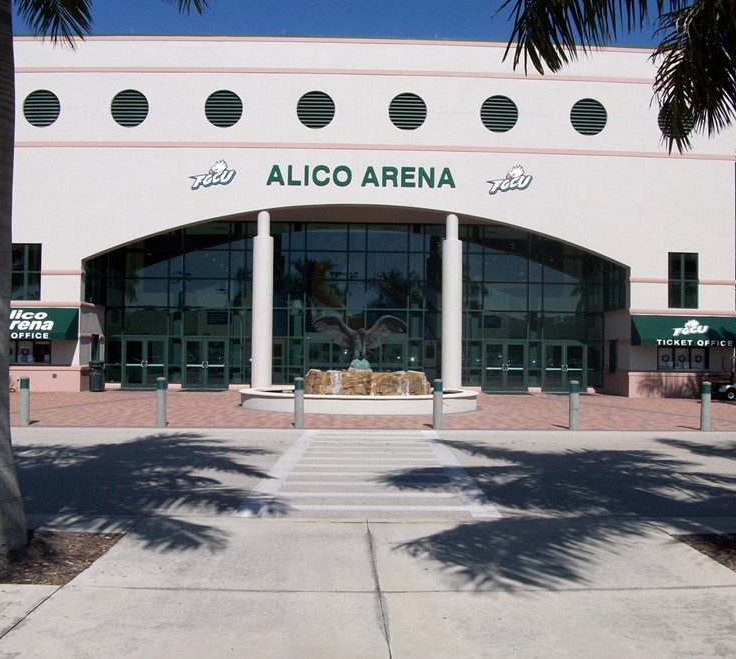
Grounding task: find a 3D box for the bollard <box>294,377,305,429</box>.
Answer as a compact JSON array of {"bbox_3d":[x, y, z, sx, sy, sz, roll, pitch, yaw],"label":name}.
[{"bbox_3d":[-1.556,1.659,19.600,0.215,1.180,0.215,1,-1,-2],"label":"bollard"}]

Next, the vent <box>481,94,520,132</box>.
[{"bbox_3d":[5.302,-8.683,34.725,1.510,1.510,0.150,1,-2,-2],"label":"vent"}]

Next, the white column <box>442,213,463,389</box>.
[{"bbox_3d":[3.264,-1.007,33.400,0.782,7.050,0.782,1,-1,-2],"label":"white column"}]

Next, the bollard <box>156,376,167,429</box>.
[{"bbox_3d":[-4.542,1.599,18.955,0.205,1.080,0.205,1,-1,0],"label":"bollard"}]

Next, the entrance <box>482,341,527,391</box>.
[{"bbox_3d":[6.000,1.606,37.585,1.930,2.250,0.150,1,-1,0],"label":"entrance"}]

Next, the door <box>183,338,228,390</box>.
[{"bbox_3d":[-7.050,1.507,37.422,1.980,2.230,0.150,1,-2,-2],"label":"door"}]

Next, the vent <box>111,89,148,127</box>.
[{"bbox_3d":[-9.471,-8.789,34.227,1.500,1.500,0.200,1,-1,-2],"label":"vent"}]

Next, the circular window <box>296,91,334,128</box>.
[{"bbox_3d":[-2.074,-8.778,34.466,1.510,1.510,0.200,1,-1,-2],"label":"circular window"}]

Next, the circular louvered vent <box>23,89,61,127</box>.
[{"bbox_3d":[-12.940,-8.740,34.114,1.495,1.495,0.200,1,-1,-2],"label":"circular louvered vent"}]

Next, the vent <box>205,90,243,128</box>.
[{"bbox_3d":[-5.718,-8.754,34.323,1.520,1.520,0.200,1,-1,0],"label":"vent"}]

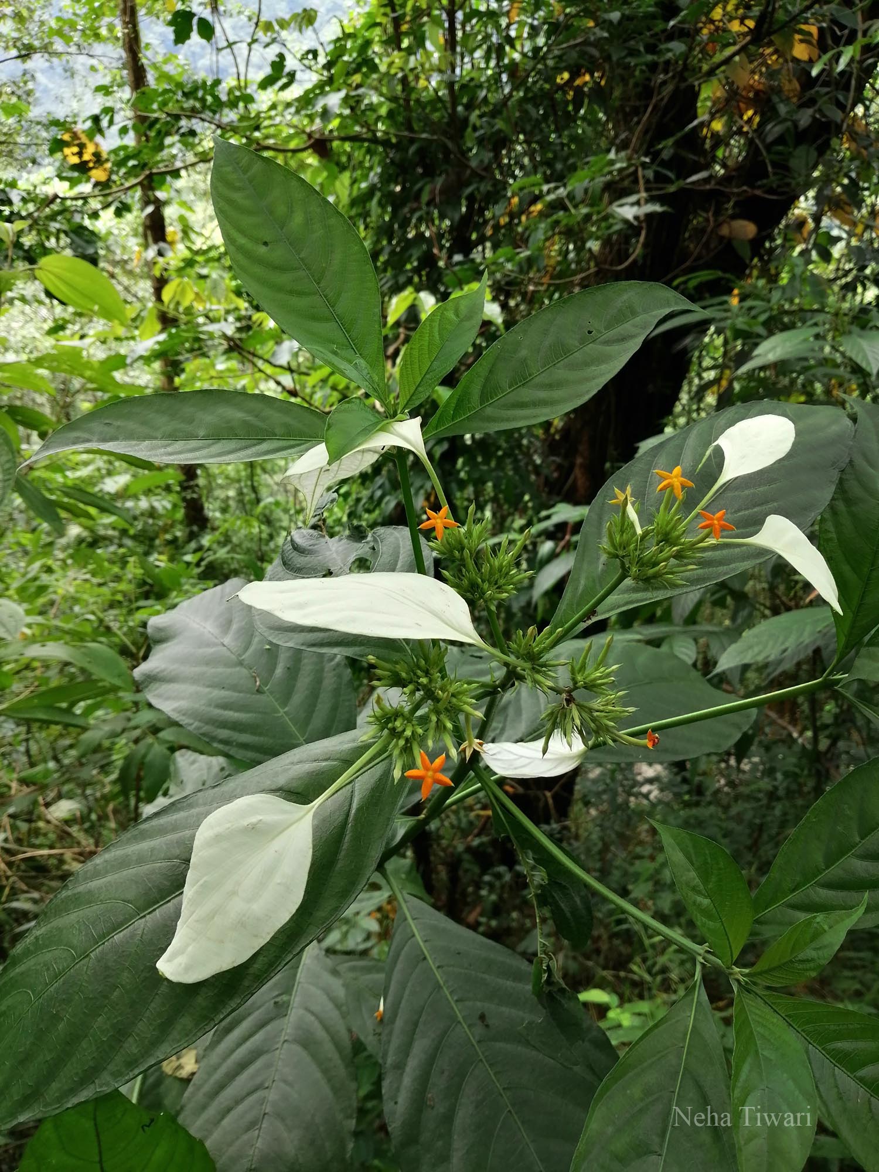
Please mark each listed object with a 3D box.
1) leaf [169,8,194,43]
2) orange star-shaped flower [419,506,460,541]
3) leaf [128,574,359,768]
[{"bbox_3d":[-0.821,-1.784,2.800,0.075,0.105,0.040,-2,16,-6],"label":"leaf"},{"bbox_3d":[0.000,-0.029,0.400,0.018,0.015,0.007,-1,16,-3],"label":"orange star-shaped flower"},{"bbox_3d":[-0.106,0.054,0.500,0.095,0.025,0.150,-37,68,-26],"label":"leaf"}]

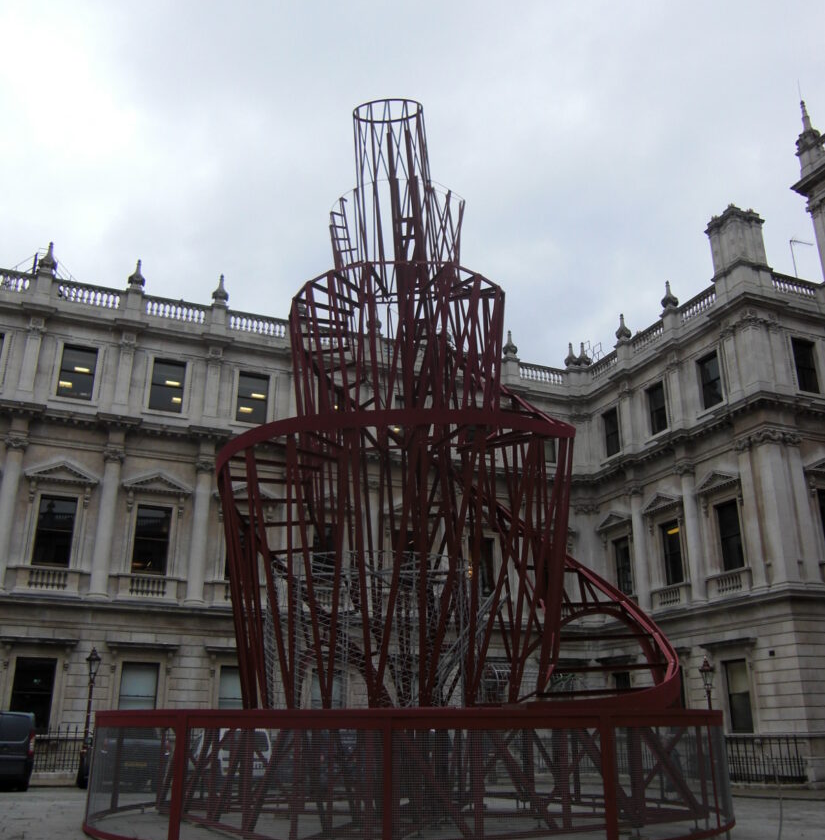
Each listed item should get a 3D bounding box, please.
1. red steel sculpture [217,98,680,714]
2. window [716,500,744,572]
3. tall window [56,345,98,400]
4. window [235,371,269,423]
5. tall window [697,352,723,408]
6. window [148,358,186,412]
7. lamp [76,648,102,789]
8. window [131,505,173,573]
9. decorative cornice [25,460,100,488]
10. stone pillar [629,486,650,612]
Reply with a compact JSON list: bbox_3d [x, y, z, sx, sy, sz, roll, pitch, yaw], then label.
[{"bbox_3d":[0.144,0.981,14.776,7.800,10.400,7.800,0,-20,0],"label":"red steel sculpture"},{"bbox_3d":[10.680,3.893,29.938,0.200,2.263,1.060,9,-22,-21],"label":"window"},{"bbox_3d":[-11.770,-1.649,31.282,1.159,1.978,0.220,8,-22,-22],"label":"tall window"},{"bbox_3d":[-5.985,-0.845,33.436,1.132,1.962,0.200,9,-22,-21],"label":"window"},{"bbox_3d":[10.701,-1.416,31.929,0.200,1.940,1.060,9,-22,-21],"label":"tall window"},{"bbox_3d":[-8.917,-1.225,32.452,1.153,1.978,0.220,8,-22,-22],"label":"window"},{"bbox_3d":[-8.725,8.024,23.998,0.450,3.754,0.450,8,-22,-22],"label":"lamp"},{"bbox_3d":[-8.579,3.960,29.360,1.130,2.295,0.200,8,-22,-22],"label":"window"},{"bbox_3d":[-11.637,1.766,29.652,2.347,0.766,0.381,8,-22,-22],"label":"decorative cornice"},{"bbox_3d":[8.722,4.889,33.829,0.650,4.913,0.620,8,-22,-22],"label":"stone pillar"}]

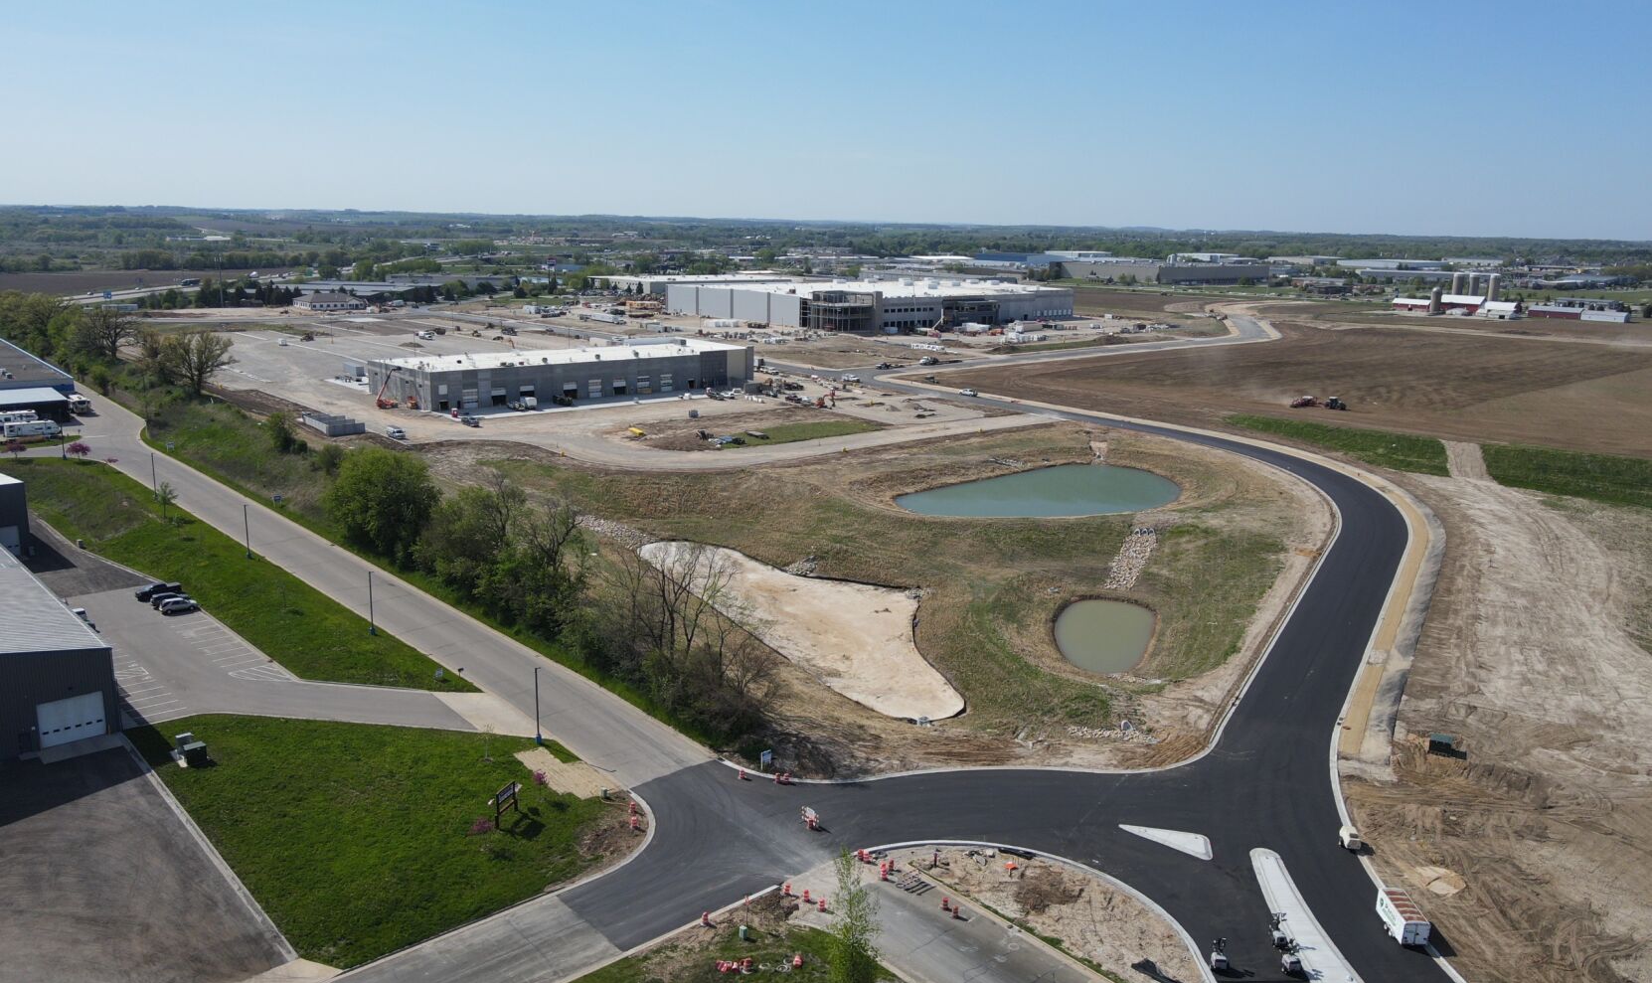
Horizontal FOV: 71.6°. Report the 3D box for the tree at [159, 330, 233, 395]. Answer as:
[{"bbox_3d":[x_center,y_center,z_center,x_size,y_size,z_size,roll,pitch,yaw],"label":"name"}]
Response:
[{"bbox_3d":[-195.270,-39.515,353.662,21.000,19.000,20.000,1,13,0],"label":"tree"}]

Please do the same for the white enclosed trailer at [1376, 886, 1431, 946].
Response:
[{"bbox_3d":[49.402,36.610,98.219,2.110,2.560,5.160,2,13,1],"label":"white enclosed trailer"}]

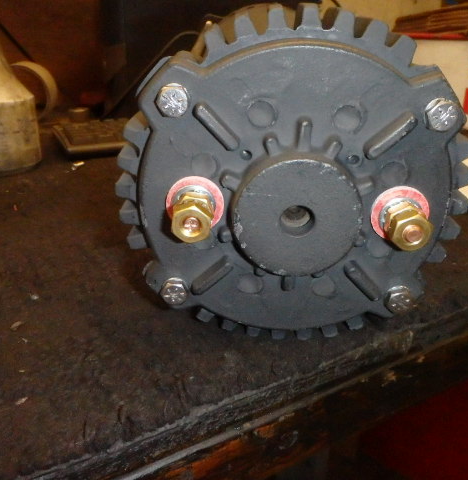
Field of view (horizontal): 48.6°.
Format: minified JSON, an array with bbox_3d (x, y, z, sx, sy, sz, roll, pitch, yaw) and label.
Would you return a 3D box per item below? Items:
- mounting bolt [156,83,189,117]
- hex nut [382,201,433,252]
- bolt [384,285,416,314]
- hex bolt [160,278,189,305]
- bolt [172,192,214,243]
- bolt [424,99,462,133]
[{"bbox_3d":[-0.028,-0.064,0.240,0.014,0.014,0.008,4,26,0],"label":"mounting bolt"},{"bbox_3d":[0.087,-0.008,0.260,0.019,0.020,0.022,4,26,0],"label":"hex nut"},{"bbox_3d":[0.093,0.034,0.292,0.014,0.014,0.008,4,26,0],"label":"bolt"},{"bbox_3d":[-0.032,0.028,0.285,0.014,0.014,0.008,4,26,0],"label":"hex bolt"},{"bbox_3d":[-0.020,-0.013,0.253,0.019,0.020,0.022,4,26,0],"label":"bolt"},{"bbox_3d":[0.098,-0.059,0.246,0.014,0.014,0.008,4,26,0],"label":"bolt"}]

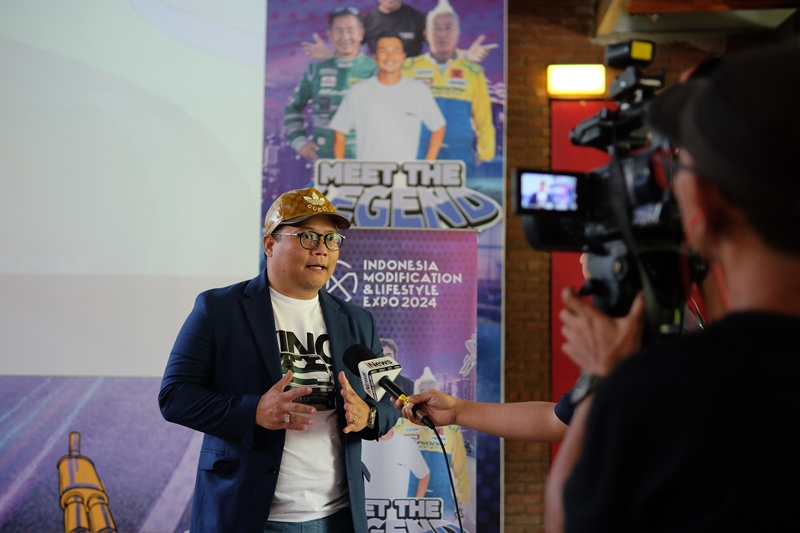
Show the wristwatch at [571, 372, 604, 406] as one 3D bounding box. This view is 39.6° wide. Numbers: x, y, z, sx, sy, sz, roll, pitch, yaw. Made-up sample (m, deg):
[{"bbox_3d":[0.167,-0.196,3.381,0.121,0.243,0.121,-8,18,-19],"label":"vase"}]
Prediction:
[{"bbox_3d":[0.249,0.161,1.450,0.048,0.043,0.060,28,-14,-24],"label":"wristwatch"}]

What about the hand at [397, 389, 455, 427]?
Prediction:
[{"bbox_3d":[0.057,0.304,2.380,0.125,0.085,0.090,0,-3,6],"label":"hand"}]

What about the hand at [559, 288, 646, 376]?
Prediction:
[{"bbox_3d":[0.268,0.087,1.470,0.105,0.115,0.120,2,-3,-23],"label":"hand"}]

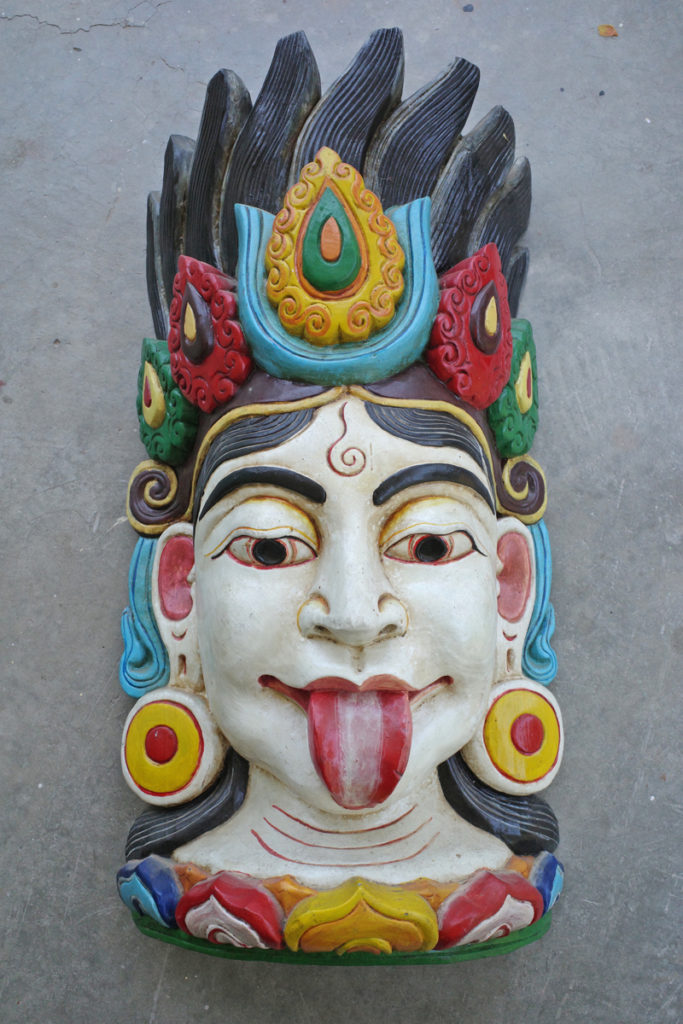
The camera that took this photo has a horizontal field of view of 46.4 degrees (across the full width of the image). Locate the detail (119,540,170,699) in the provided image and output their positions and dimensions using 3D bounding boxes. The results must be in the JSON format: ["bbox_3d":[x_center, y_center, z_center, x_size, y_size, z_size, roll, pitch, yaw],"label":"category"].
[{"bbox_3d":[-0.201,0.107,0.819,0.052,0.054,0.161,-2,78,0],"label":"detail"}]

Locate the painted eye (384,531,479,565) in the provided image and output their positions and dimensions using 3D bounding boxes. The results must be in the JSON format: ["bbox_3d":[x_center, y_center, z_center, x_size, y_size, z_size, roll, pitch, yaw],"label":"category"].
[{"bbox_3d":[0.089,0.038,0.828,0.096,0.027,0.036,1,81,-11],"label":"painted eye"}]

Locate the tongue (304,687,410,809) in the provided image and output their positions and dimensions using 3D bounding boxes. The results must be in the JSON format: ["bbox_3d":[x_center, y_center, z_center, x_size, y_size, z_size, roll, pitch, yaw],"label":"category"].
[{"bbox_3d":[0.017,0.206,0.697,0.093,0.054,0.096,-2,78,0],"label":"tongue"}]

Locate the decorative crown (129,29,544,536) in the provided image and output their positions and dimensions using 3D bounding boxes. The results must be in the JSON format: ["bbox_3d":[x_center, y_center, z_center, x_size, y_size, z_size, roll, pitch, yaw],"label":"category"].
[{"bbox_3d":[-0.013,-0.270,0.844,0.437,0.171,0.572,-2,78,0],"label":"decorative crown"}]

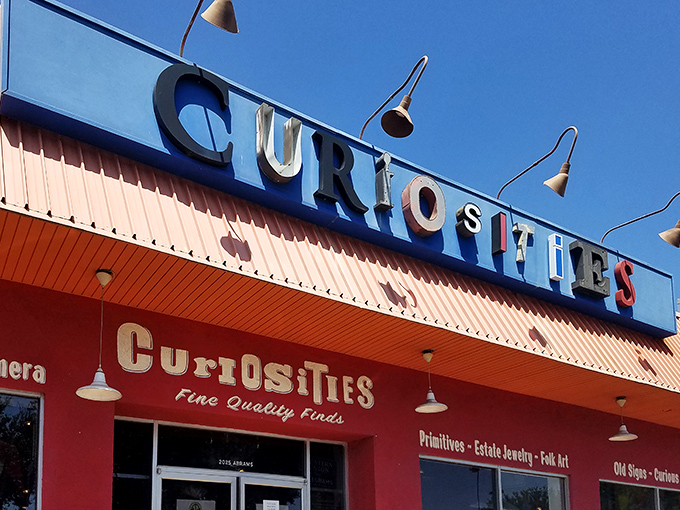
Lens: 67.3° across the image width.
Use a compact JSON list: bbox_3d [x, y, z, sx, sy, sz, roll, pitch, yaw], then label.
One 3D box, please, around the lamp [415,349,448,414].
[{"bbox_3d":[1.063,1.461,6.035,0.384,0.738,0.384,2,-30,1],"label":"lamp"}]

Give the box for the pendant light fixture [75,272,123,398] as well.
[{"bbox_3d":[-2.034,0.636,4.357,0.336,1.139,0.336,11,-32,-32],"label":"pendant light fixture"}]

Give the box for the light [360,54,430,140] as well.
[{"bbox_3d":[0.595,-1.592,5.794,0.360,0.710,1.150,19,-35,-28],"label":"light"}]

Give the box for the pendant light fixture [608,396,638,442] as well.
[{"bbox_3d":[4.199,2.419,7.584,0.383,0.624,0.383,23,-30,-25],"label":"pendant light fixture"}]

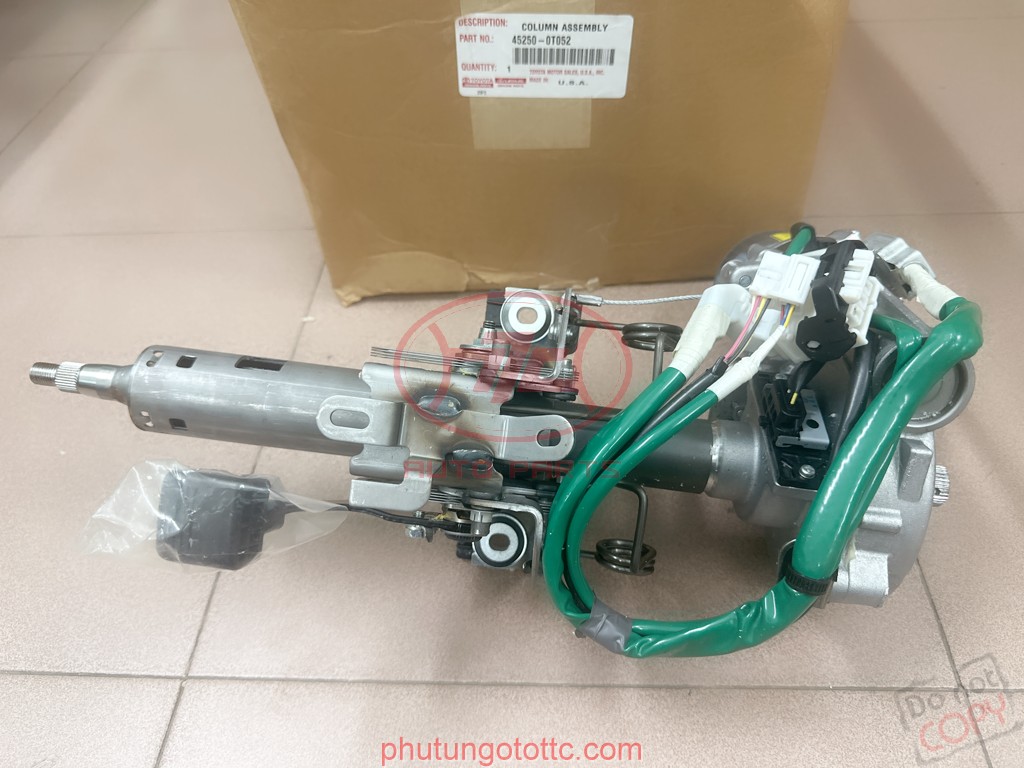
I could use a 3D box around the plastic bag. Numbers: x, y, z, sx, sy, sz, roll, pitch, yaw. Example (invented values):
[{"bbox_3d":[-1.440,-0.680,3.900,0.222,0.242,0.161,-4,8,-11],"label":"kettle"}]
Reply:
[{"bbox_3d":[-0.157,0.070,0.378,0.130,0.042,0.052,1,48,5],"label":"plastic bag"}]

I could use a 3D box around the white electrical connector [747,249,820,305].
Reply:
[{"bbox_3d":[0.163,-0.061,0.421,0.033,0.013,0.028,19,80,32],"label":"white electrical connector"}]

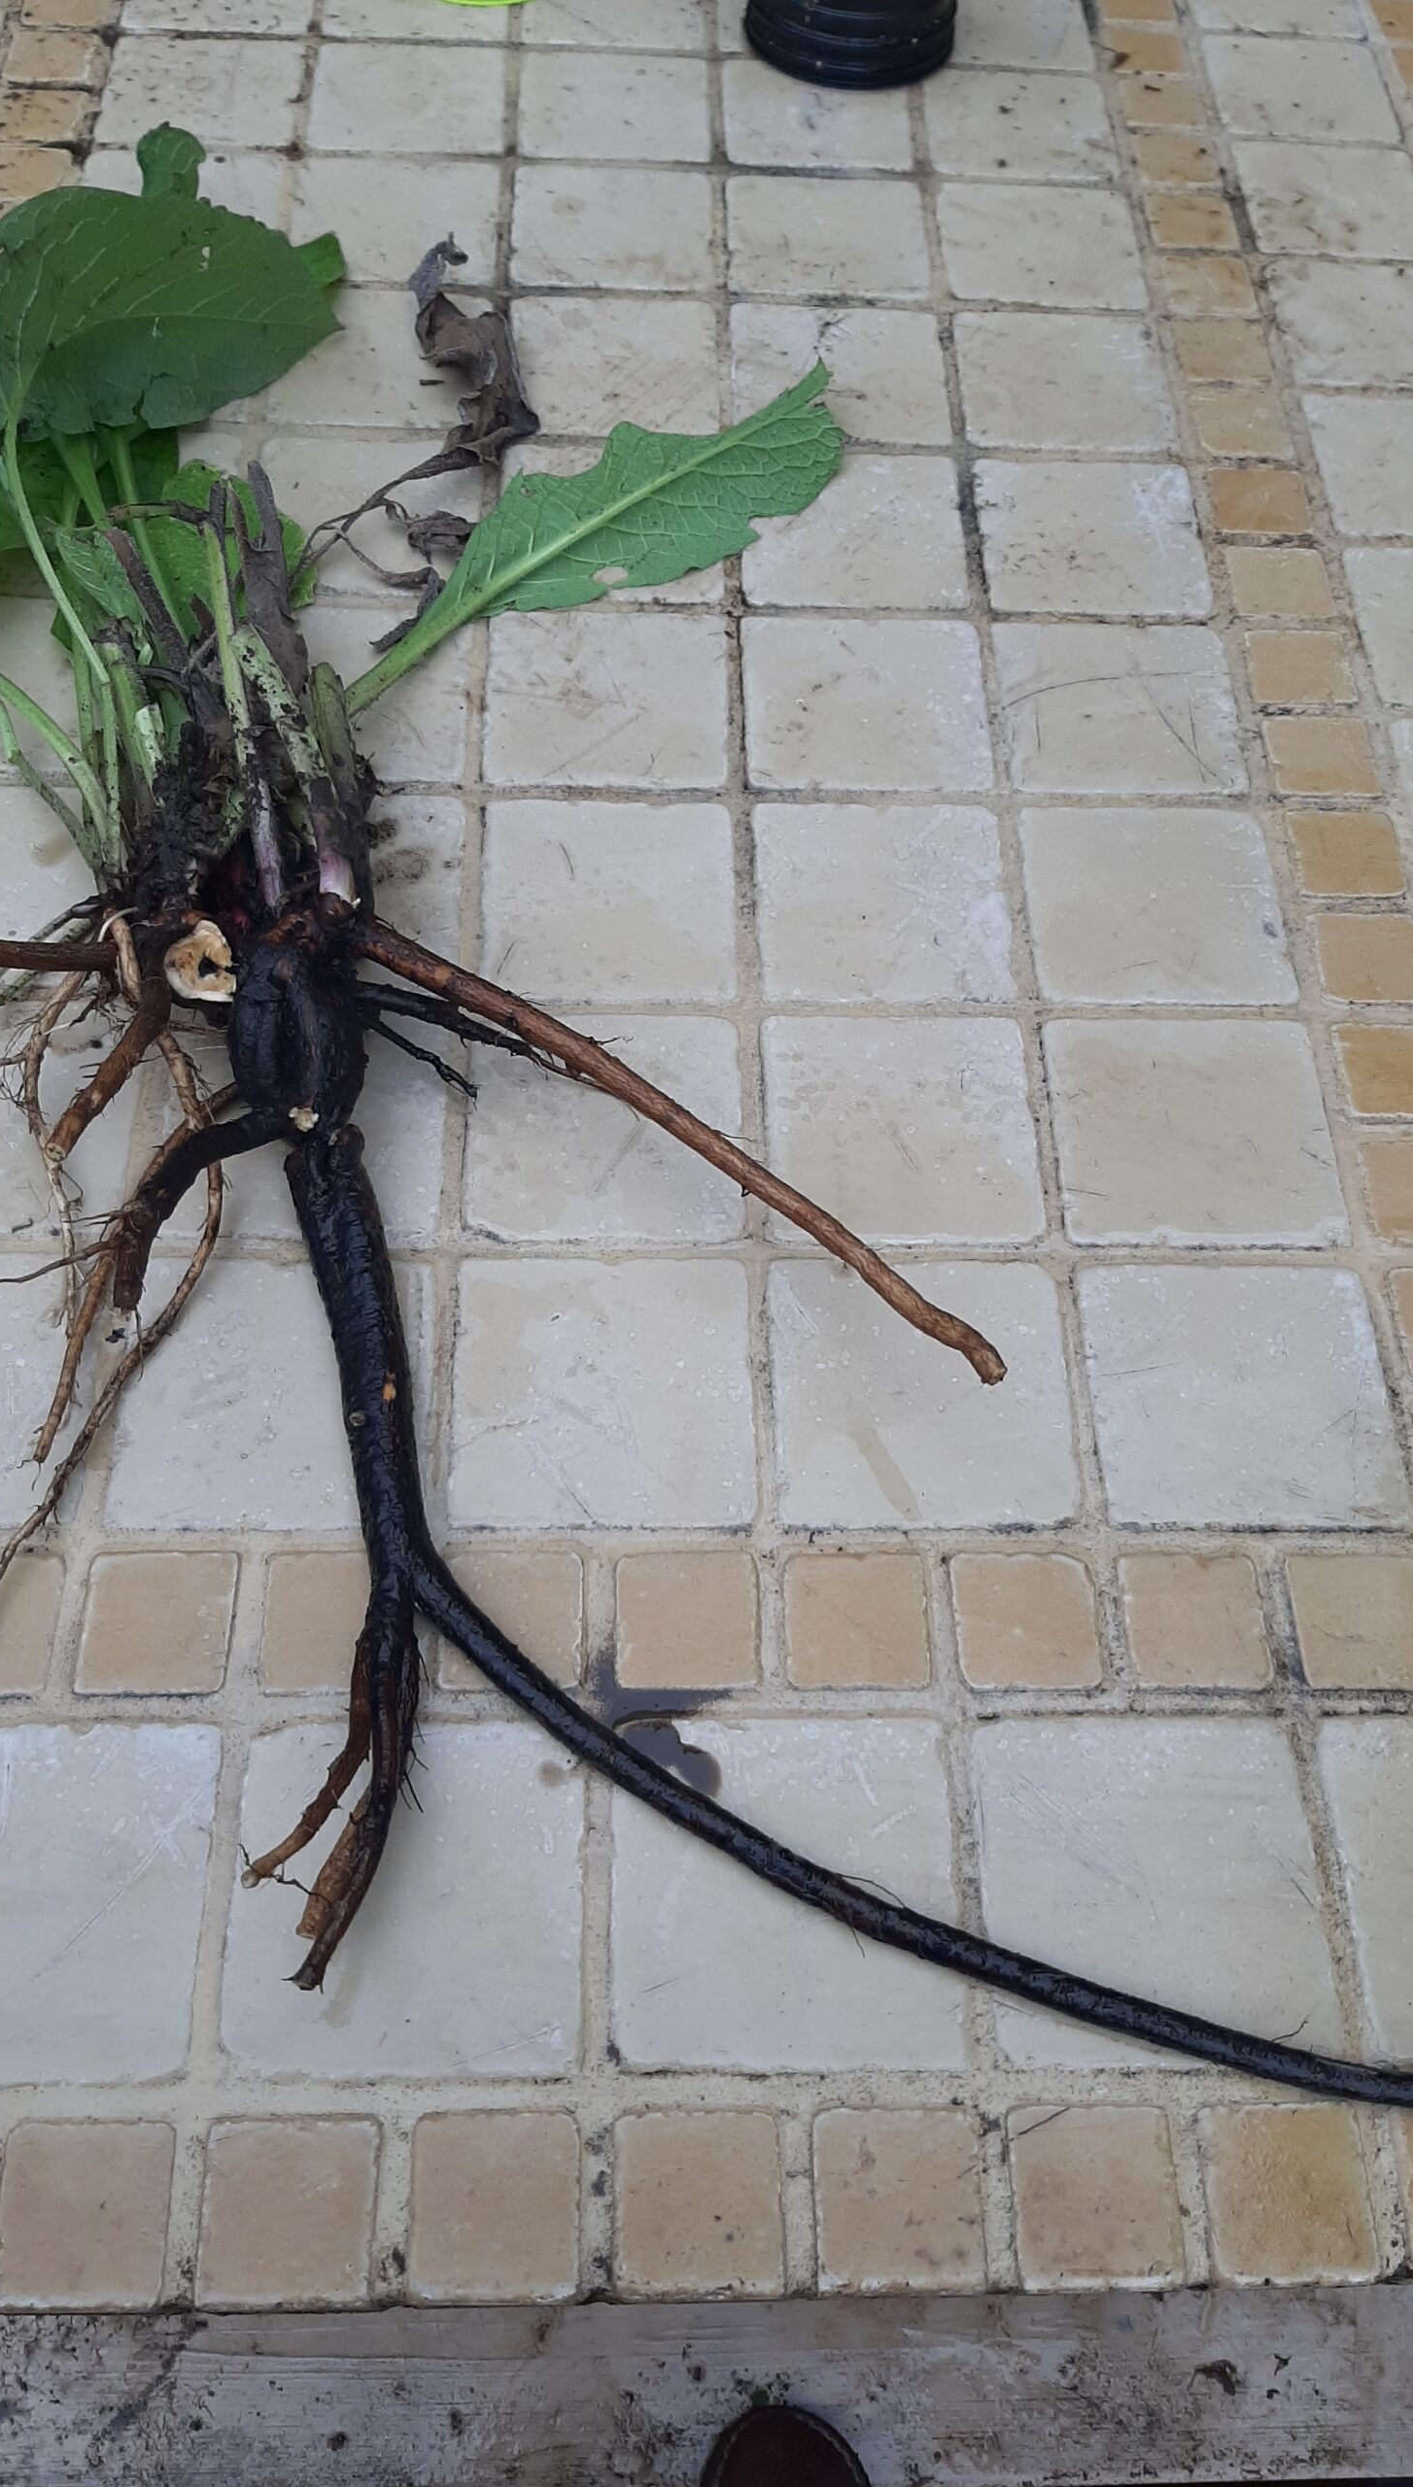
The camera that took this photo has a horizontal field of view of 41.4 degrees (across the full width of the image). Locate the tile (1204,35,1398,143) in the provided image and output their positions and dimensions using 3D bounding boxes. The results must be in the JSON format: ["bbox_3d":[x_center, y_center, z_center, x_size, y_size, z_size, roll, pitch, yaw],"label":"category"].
[{"bbox_3d":[0.331,-0.641,1.045,0.100,0.010,0.098,1,61,-2],"label":"tile"}]

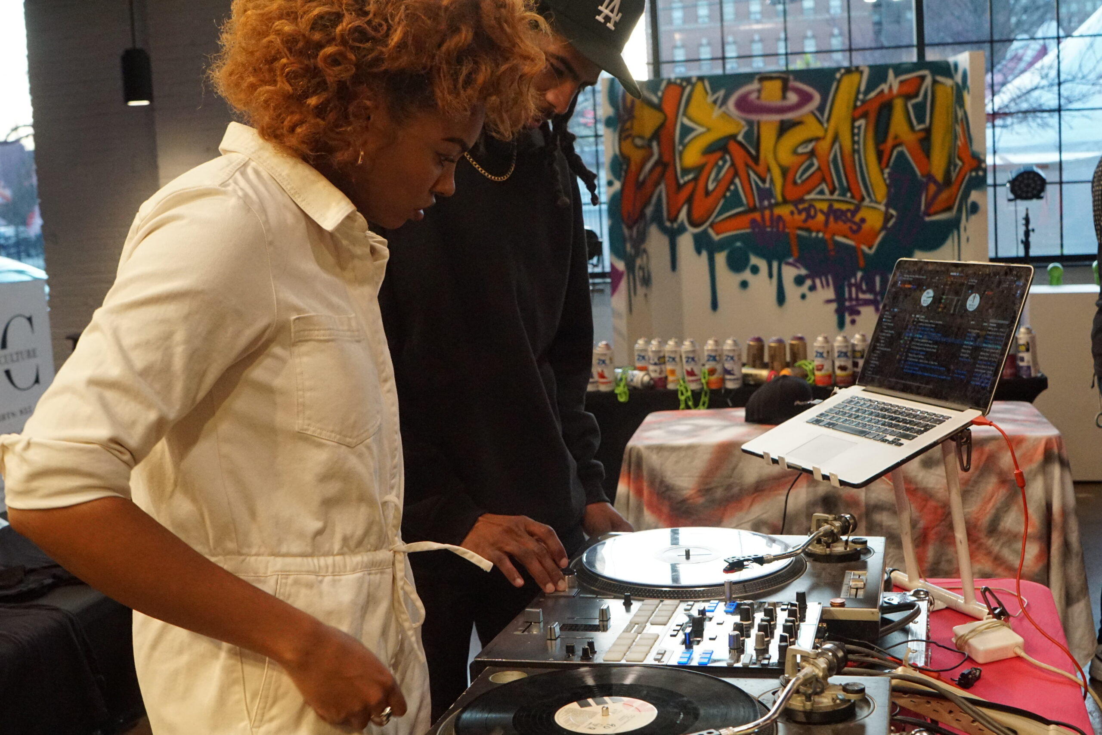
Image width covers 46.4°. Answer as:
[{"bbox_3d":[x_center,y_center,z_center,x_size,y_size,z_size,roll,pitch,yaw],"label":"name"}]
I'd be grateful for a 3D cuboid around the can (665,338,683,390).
[{"bbox_3d":[0.466,-0.014,4.870,0.066,0.191,0.066,-3,6,0],"label":"can"}]

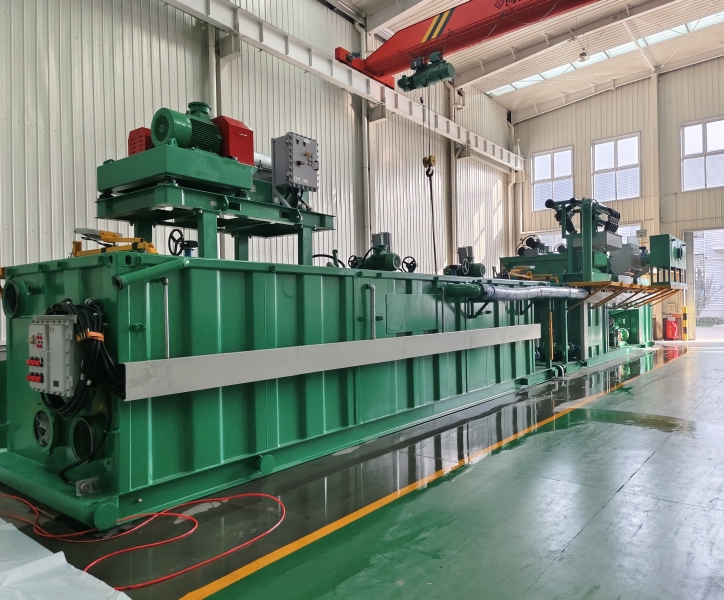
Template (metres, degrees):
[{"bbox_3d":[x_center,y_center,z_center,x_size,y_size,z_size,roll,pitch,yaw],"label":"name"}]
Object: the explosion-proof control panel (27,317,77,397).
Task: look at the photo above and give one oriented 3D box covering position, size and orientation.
[{"bbox_3d":[-2.409,0.437,4.297,0.774,0.613,0.277,-2,-1,39],"label":"explosion-proof control panel"}]

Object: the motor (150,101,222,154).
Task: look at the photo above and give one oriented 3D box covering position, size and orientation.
[{"bbox_3d":[-1.767,-1.736,5.450,0.407,0.559,0.627,-2,-1,39],"label":"motor"}]

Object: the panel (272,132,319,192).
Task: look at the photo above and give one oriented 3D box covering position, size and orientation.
[{"bbox_3d":[-0.815,-1.692,6.645,0.383,0.636,0.424,-2,-1,39],"label":"panel"}]

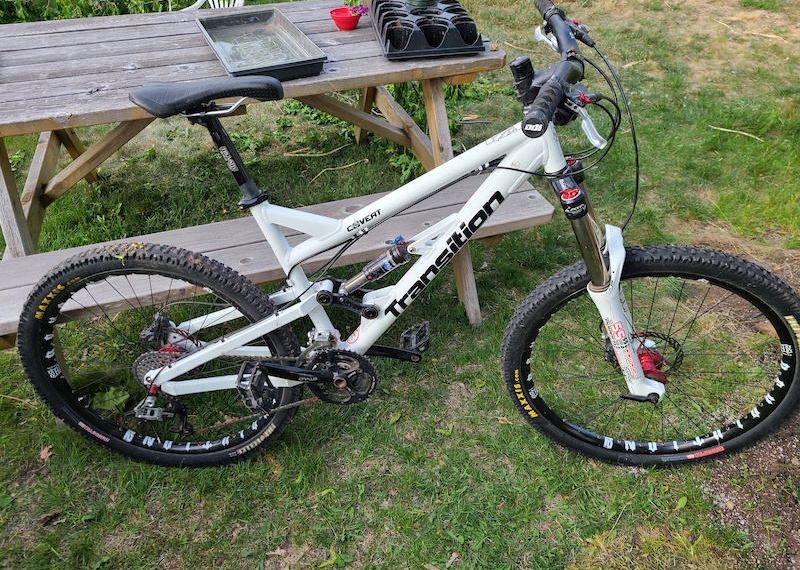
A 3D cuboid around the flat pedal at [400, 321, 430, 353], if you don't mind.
[{"bbox_3d":[0.041,0.140,1.522,0.088,0.027,0.092,-36,26,23],"label":"flat pedal"}]

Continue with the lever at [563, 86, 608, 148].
[{"bbox_3d":[0.246,-0.247,0.815,0.095,0.048,0.165,29,42,0],"label":"lever"}]

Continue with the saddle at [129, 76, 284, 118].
[{"bbox_3d":[-0.338,-0.331,1.051,0.275,0.068,0.140,-3,33,4],"label":"saddle"}]

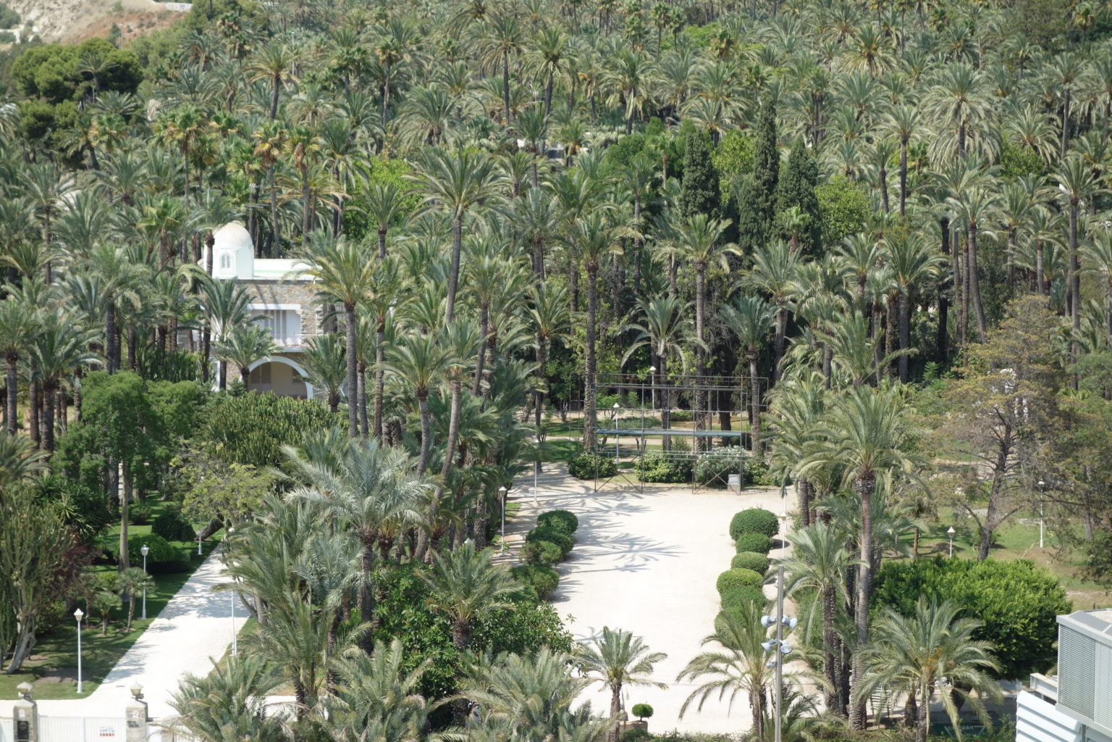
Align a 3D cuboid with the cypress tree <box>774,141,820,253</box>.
[{"bbox_3d":[17.547,-8.116,223.600,3.300,17.700,3.300,0,9,0],"label":"cypress tree"}]

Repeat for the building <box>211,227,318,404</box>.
[{"bbox_3d":[-21.030,-4.530,225.530,8.410,13.200,8.500,0,9,-2],"label":"building"}]

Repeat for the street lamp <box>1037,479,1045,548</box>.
[{"bbox_3d":[26.357,7.851,167.696,0.420,3.850,0.420,0,9,0],"label":"street lamp"}]

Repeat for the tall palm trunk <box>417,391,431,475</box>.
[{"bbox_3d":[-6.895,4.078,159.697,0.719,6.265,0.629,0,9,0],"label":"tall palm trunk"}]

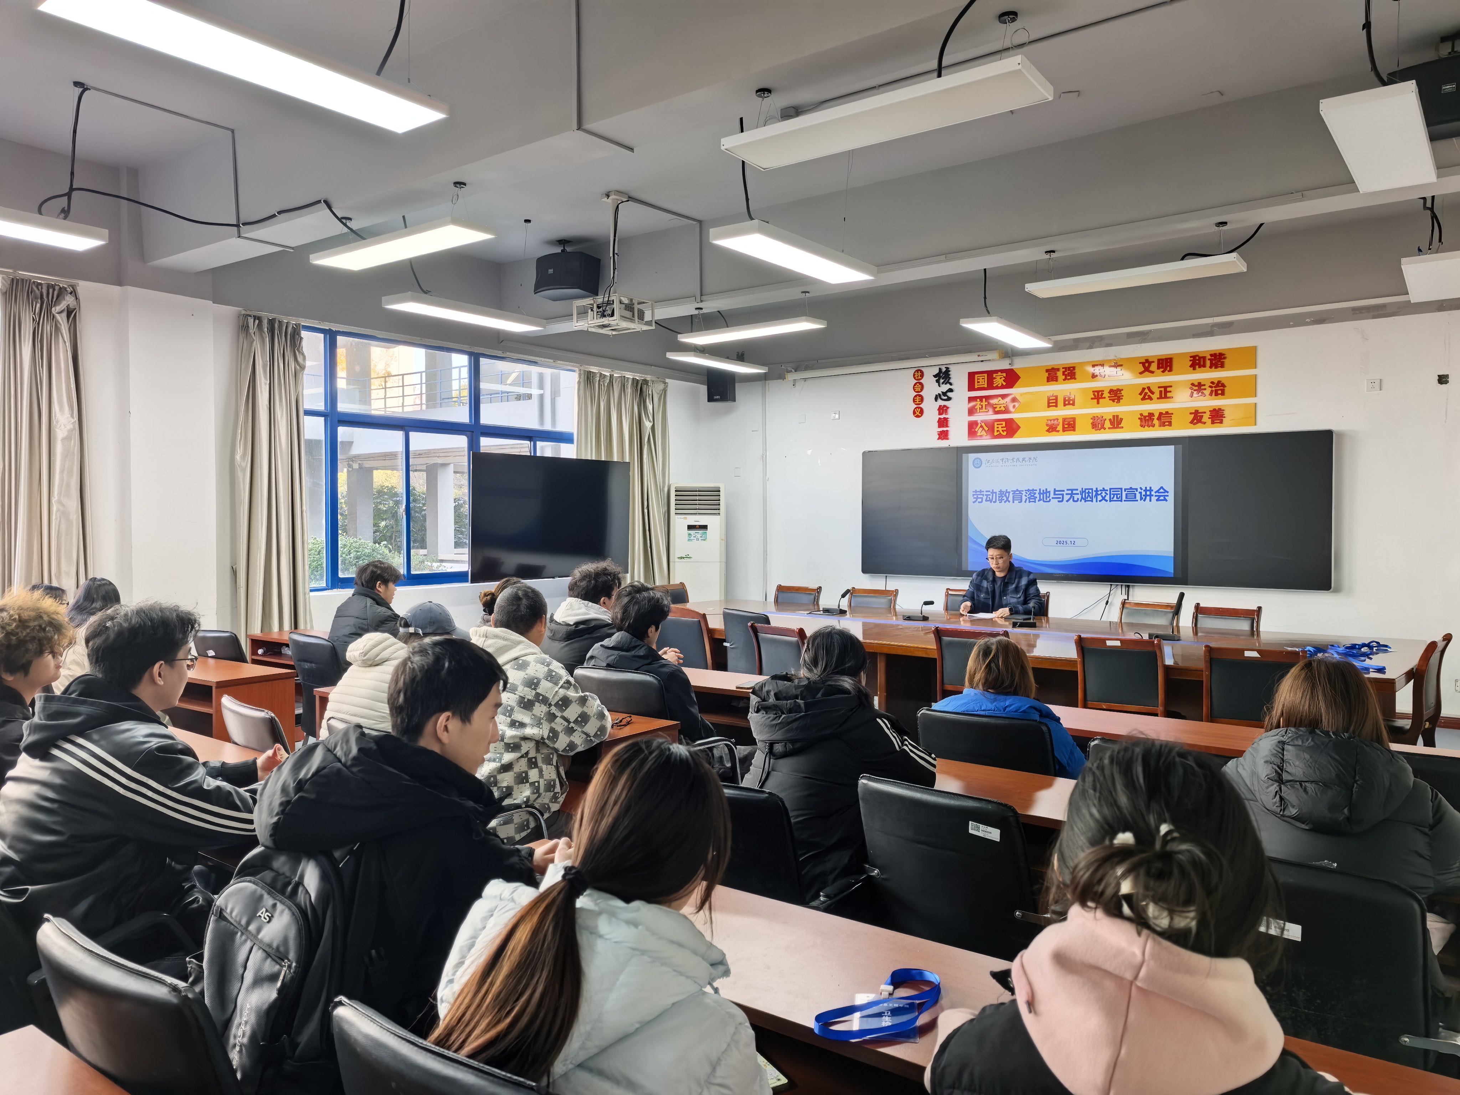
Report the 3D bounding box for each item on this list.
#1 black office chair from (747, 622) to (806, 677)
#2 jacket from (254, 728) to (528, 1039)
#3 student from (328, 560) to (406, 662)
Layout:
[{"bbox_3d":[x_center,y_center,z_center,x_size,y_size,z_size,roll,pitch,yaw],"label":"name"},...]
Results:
[{"bbox_3d":[0.457,0.872,5.757,0.470,0.910,0.560,2,2,44],"label":"black office chair"},{"bbox_3d":[-0.548,0.609,1.720,0.520,0.670,0.480,2,2,44],"label":"jacket"},{"bbox_3d":[-1.759,0.722,5.392,0.550,1.310,0.780,1,2,44],"label":"student"}]

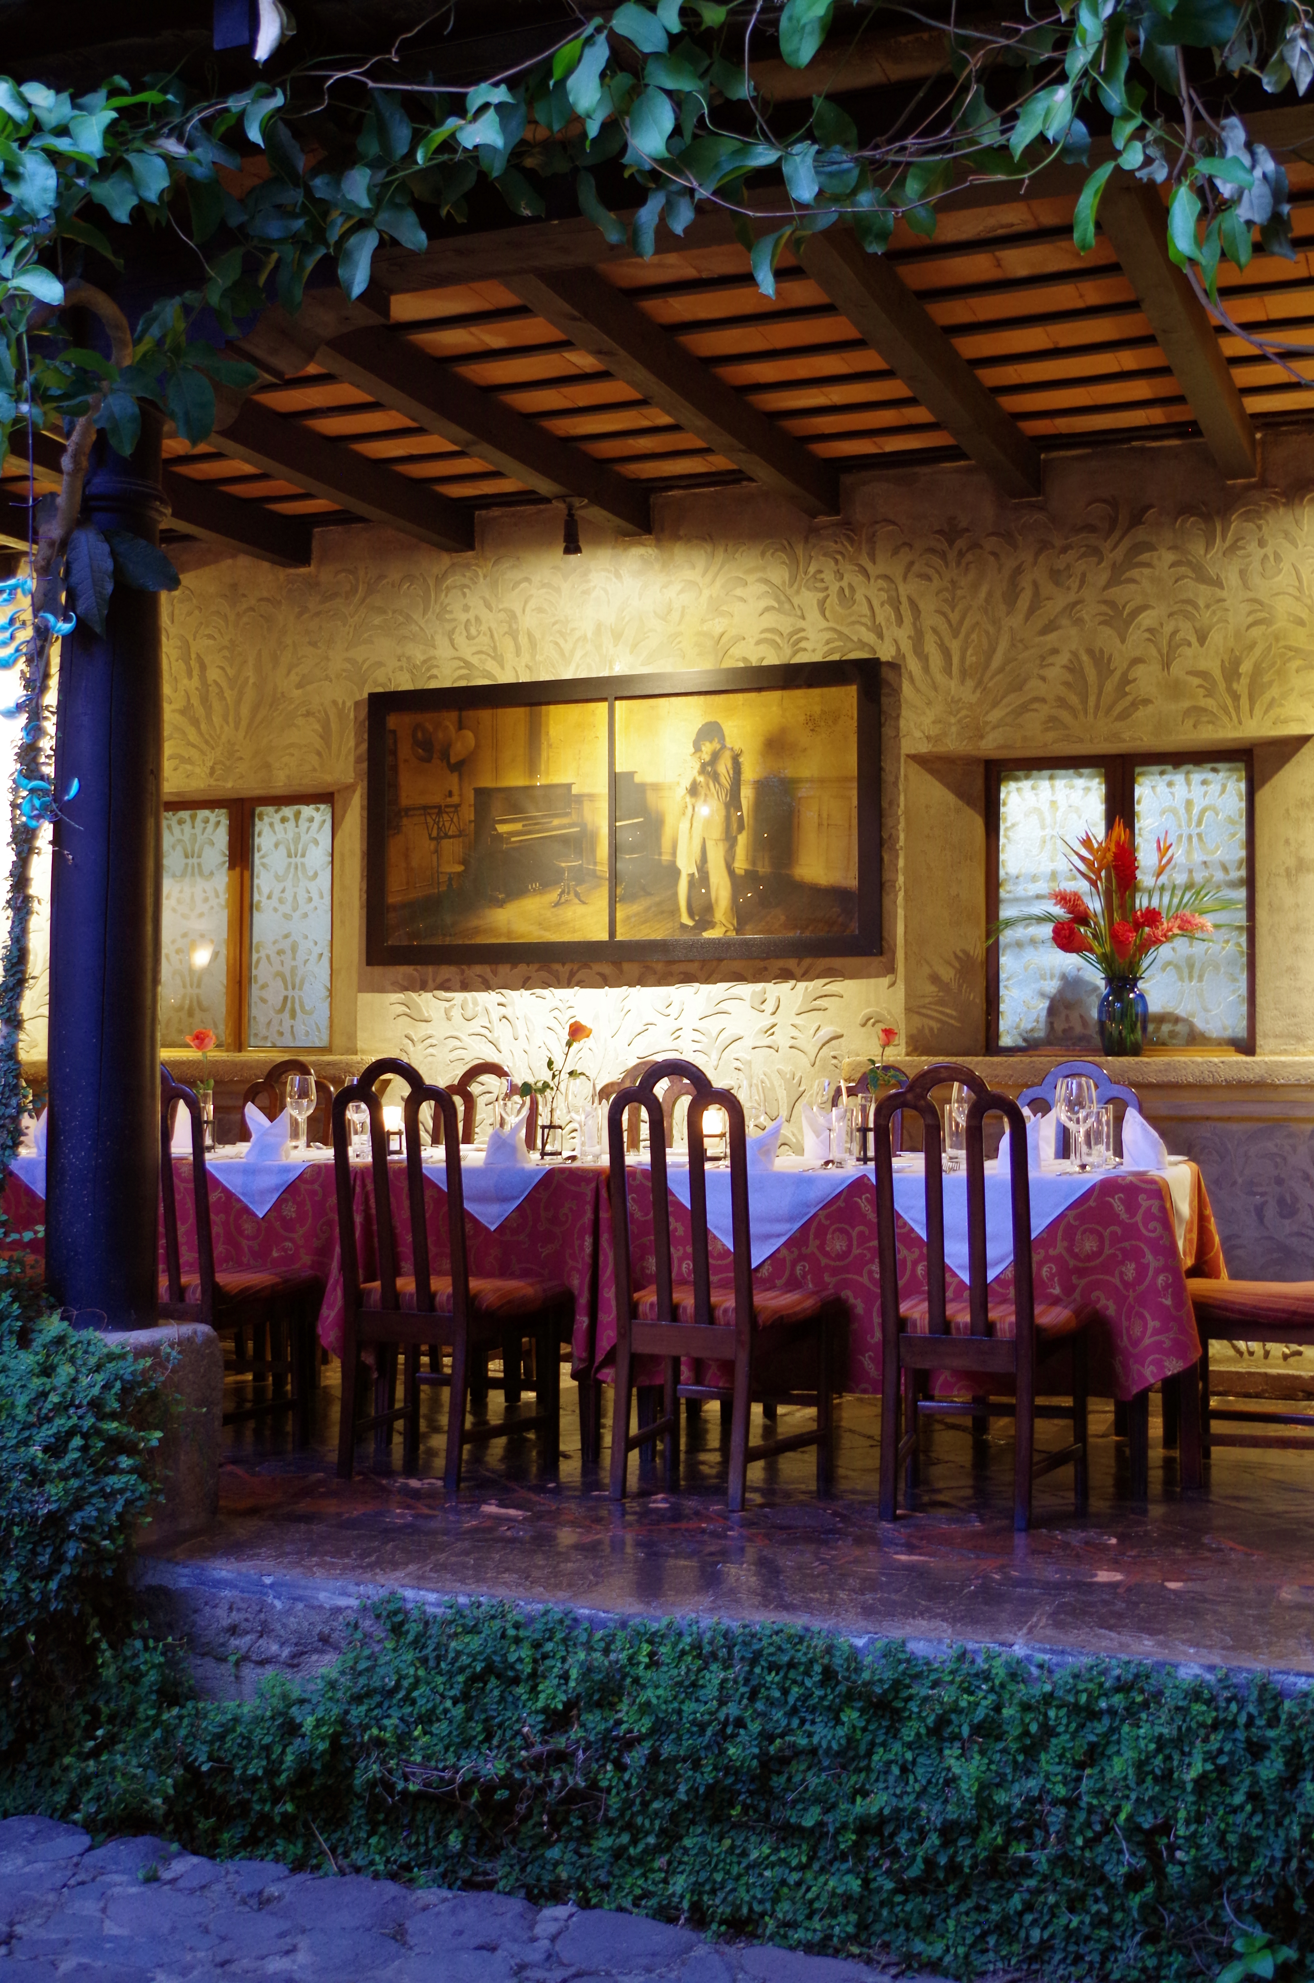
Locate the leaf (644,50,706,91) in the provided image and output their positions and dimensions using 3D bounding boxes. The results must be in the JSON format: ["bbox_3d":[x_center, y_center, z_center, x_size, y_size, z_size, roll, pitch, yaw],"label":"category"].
[{"bbox_3d":[0.034,-1.697,3.950,0.112,0.070,0.040,0,-2,0],"label":"leaf"}]

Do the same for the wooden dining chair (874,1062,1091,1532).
[{"bbox_3d":[0.740,0.687,5.003,0.450,1.045,0.520,-1,-2,21],"label":"wooden dining chair"}]

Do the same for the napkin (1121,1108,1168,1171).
[{"bbox_3d":[1.260,0.386,5.540,0.110,0.160,0.120,-1,-2,21],"label":"napkin"}]

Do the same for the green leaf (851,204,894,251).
[{"bbox_3d":[0.400,-1.425,4.000,0.075,0.104,0.040,-7,0,1],"label":"green leaf"}]

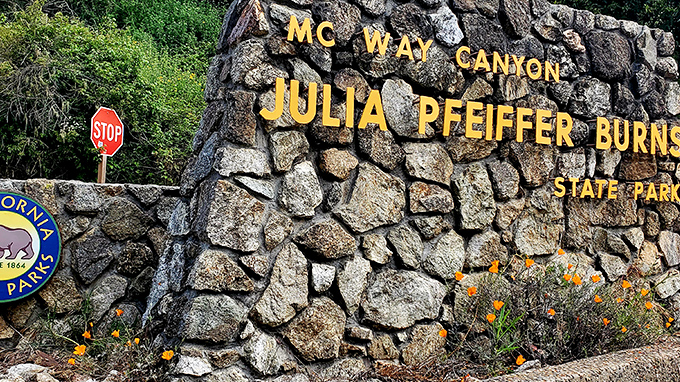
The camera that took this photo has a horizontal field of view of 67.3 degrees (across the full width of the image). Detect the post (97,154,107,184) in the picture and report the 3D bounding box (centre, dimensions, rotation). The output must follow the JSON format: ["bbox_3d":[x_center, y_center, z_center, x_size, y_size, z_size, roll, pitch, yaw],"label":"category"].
[{"bbox_3d":[-3.790,0.040,8.110,0.090,2.600,0.090,1,-2,13],"label":"post"}]

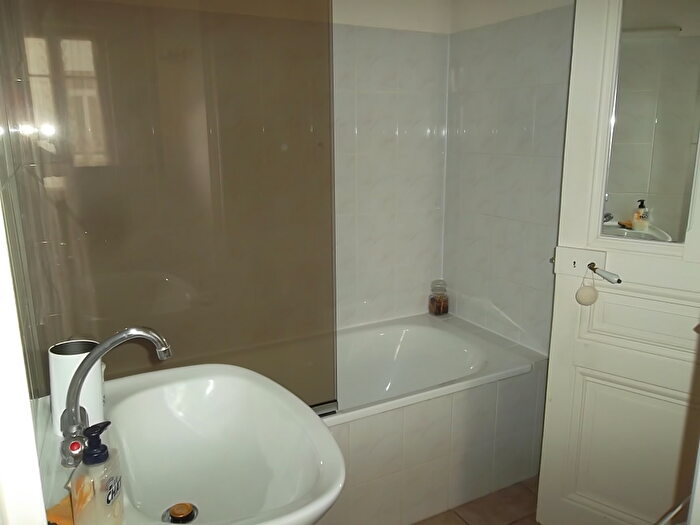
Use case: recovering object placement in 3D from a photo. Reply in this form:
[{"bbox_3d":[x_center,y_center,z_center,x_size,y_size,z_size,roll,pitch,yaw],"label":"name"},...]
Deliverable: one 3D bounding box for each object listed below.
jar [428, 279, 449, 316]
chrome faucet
[{"bbox_3d":[0.419,0.166,2.576,0.083,0.162,0.083,0,13,0],"label":"jar"},{"bbox_3d":[-0.387,0.212,0.908,0.184,0.214,0.140,-7,15,-26],"label":"chrome faucet"}]

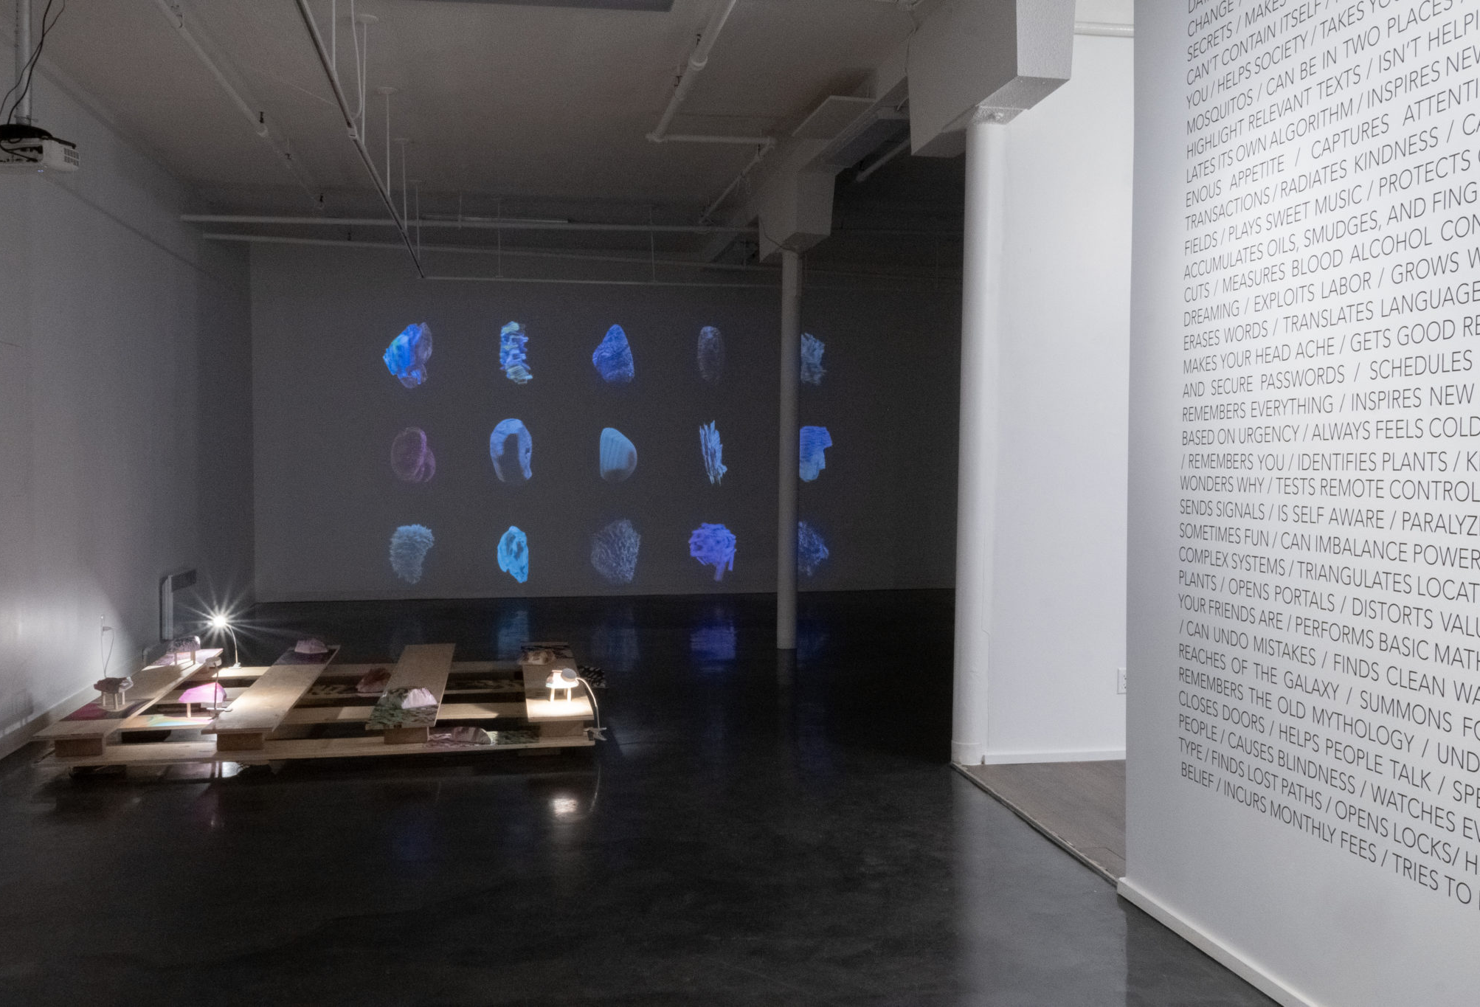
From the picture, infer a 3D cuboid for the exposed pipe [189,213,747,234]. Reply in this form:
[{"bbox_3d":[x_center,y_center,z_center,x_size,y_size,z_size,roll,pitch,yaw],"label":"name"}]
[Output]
[{"bbox_3d":[-1.933,-2.076,9.351,4.167,0.046,0.046,-1,3,-11],"label":"exposed pipe"}]

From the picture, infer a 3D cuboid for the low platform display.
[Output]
[{"bbox_3d":[-2.045,1.032,6.699,2.380,0.199,2.292,0,3,-11],"label":"low platform display"}]

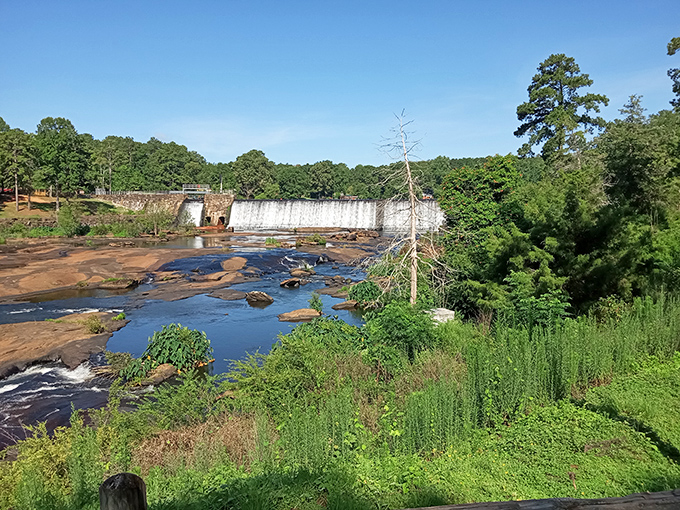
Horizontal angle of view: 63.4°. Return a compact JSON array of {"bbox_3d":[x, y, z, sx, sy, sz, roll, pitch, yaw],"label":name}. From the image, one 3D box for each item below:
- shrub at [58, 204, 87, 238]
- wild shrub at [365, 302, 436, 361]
[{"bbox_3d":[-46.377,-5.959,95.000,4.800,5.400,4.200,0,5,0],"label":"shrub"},{"bbox_3d":[1.683,2.128,15.300,1.950,1.600,1.700,0,5,0],"label":"wild shrub"}]

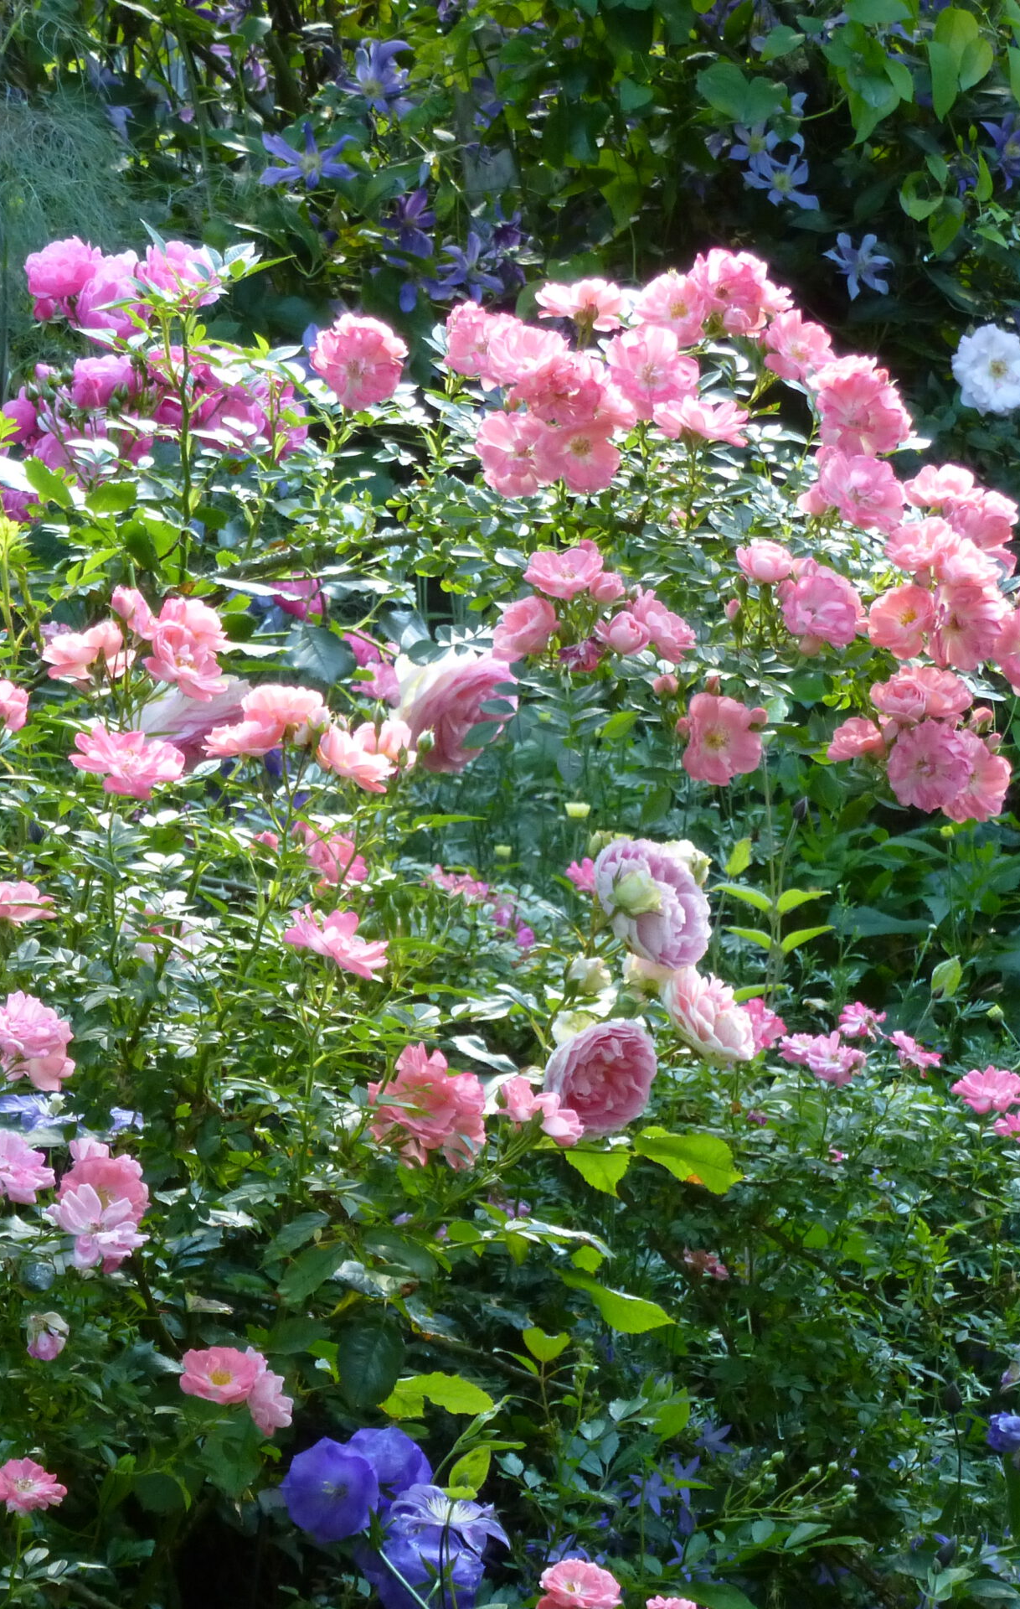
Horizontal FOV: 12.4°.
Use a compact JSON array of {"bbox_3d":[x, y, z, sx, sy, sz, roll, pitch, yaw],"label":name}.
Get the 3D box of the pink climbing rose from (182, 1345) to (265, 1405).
[{"bbox_3d":[-0.169,0.339,2.770,0.045,0.020,0.045,1,50,9],"label":"pink climbing rose"}]

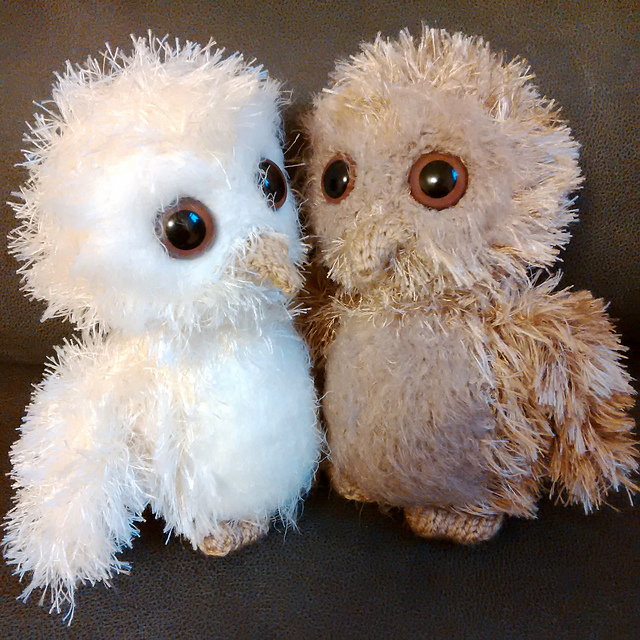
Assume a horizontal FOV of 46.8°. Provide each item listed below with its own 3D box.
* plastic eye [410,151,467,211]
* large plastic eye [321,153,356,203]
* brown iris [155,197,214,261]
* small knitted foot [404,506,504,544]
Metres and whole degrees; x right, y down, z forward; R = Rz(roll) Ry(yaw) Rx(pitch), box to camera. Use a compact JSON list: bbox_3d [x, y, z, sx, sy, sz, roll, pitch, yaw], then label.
[{"bbox_3d":[0.048,-0.056,0.297,0.024,0.024,0.008,1,5,9],"label":"plastic eye"},{"bbox_3d":[0.008,-0.061,0.317,0.008,0.024,0.024,0,4,-43],"label":"large plastic eye"},{"bbox_3d":[-0.051,-0.035,0.285,0.024,0.024,0.008,-1,6,-12],"label":"brown iris"},{"bbox_3d":[0.060,0.085,0.328,0.041,0.018,0.028,11,30,17],"label":"small knitted foot"}]

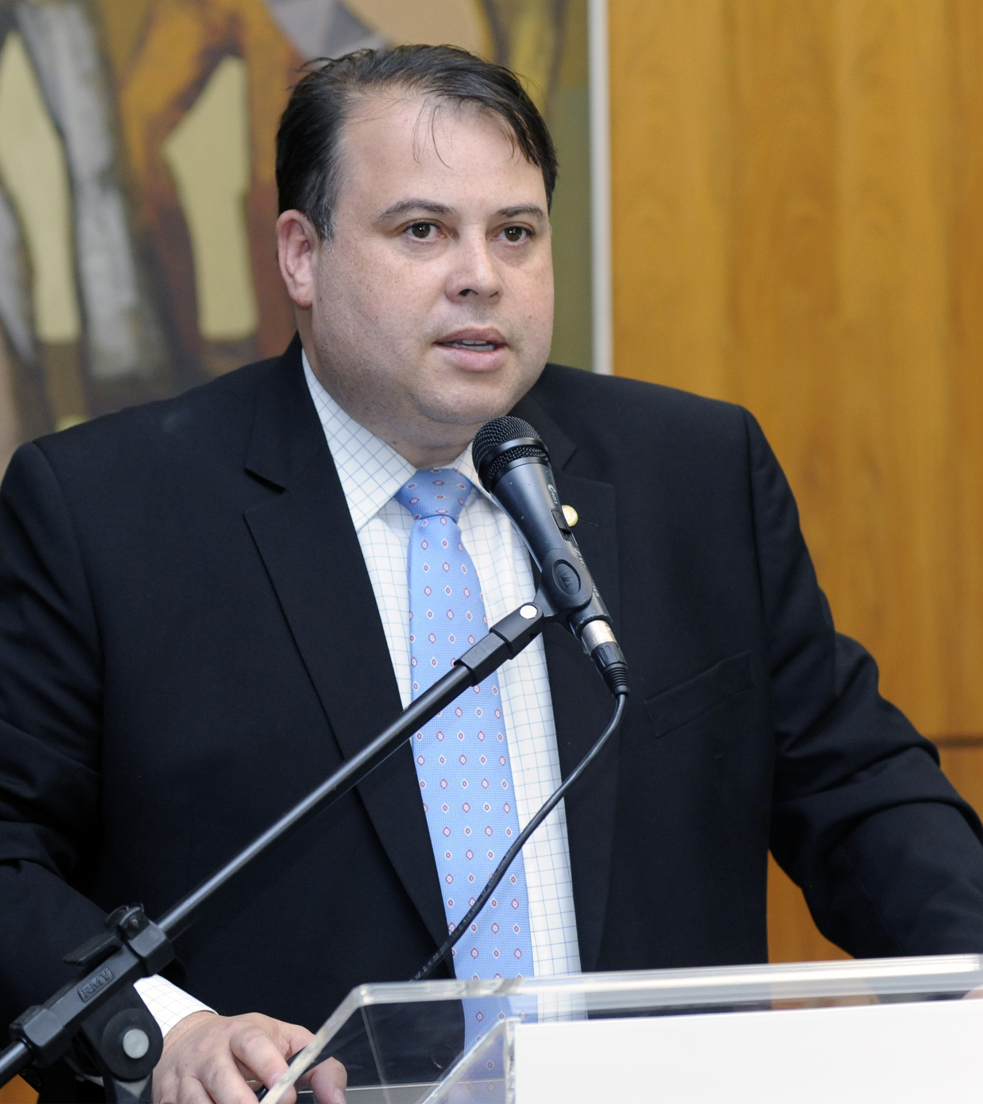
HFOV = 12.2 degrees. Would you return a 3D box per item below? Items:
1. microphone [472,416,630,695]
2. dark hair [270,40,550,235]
[{"bbox_3d":[0.044,0.002,2.970,0.052,0.215,0.052,-40,-29,24],"label":"microphone"},{"bbox_3d":[-0.050,-0.264,3.170,0.185,0.175,0.215,-2,2,-24],"label":"dark hair"}]

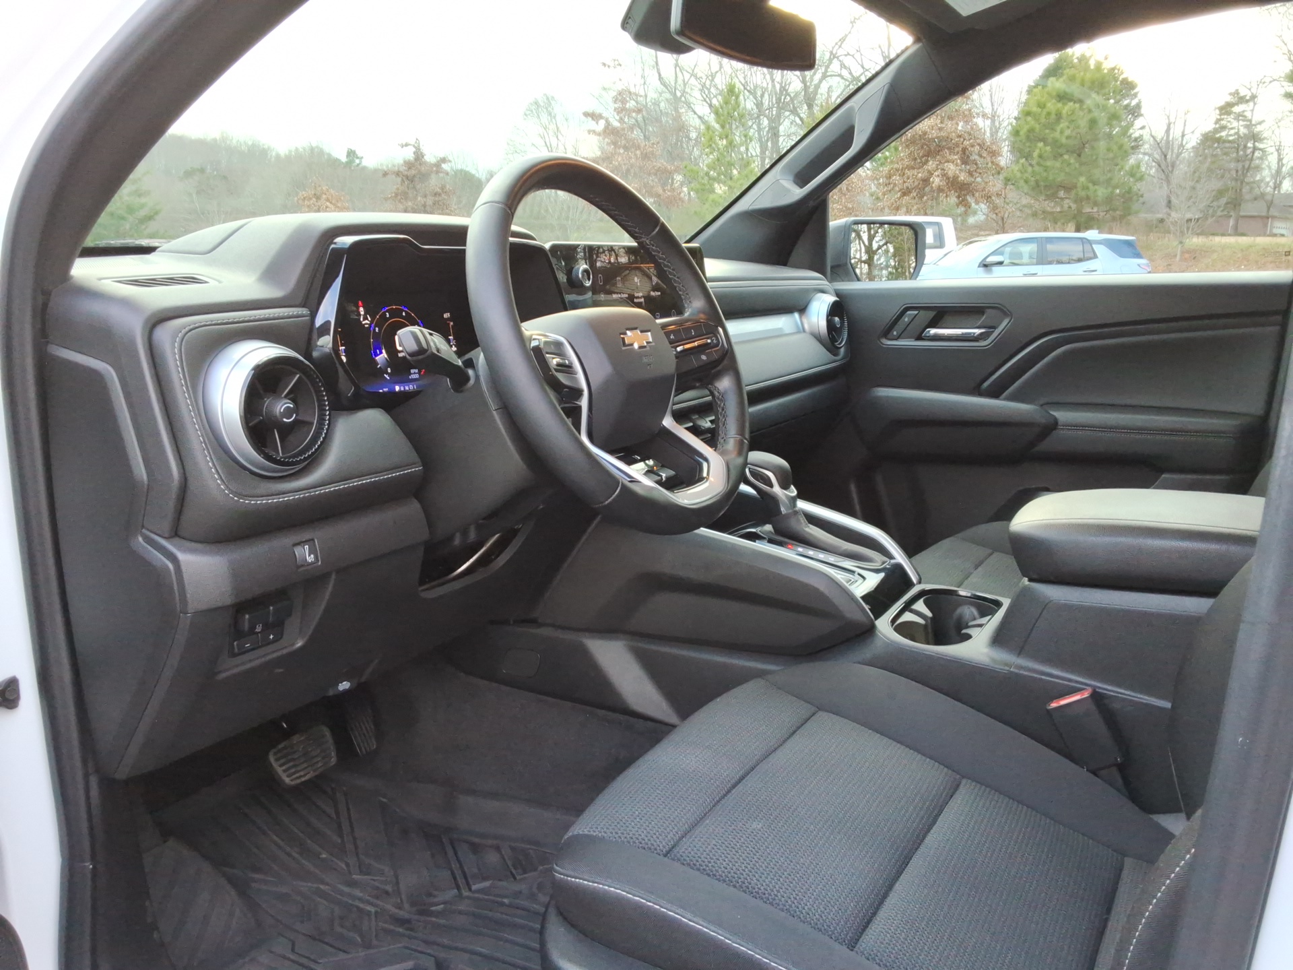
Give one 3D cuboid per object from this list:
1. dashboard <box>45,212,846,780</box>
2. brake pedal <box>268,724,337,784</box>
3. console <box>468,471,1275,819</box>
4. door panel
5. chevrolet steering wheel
[{"bbox_3d":[-0.135,-0.110,1.496,0.510,0.520,1.440,4,13,30],"label":"dashboard"},{"bbox_3d":[-0.450,0.356,1.383,0.030,0.060,0.080,-37,-9,32],"label":"brake pedal"},{"bbox_3d":[0.257,0.125,1.313,1.000,0.340,0.320,4,13,30],"label":"console"},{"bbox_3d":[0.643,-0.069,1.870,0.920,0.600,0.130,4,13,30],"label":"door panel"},{"bbox_3d":[-0.043,-0.131,0.996,0.100,0.365,0.380,-23,-1,33],"label":"chevrolet steering wheel"}]

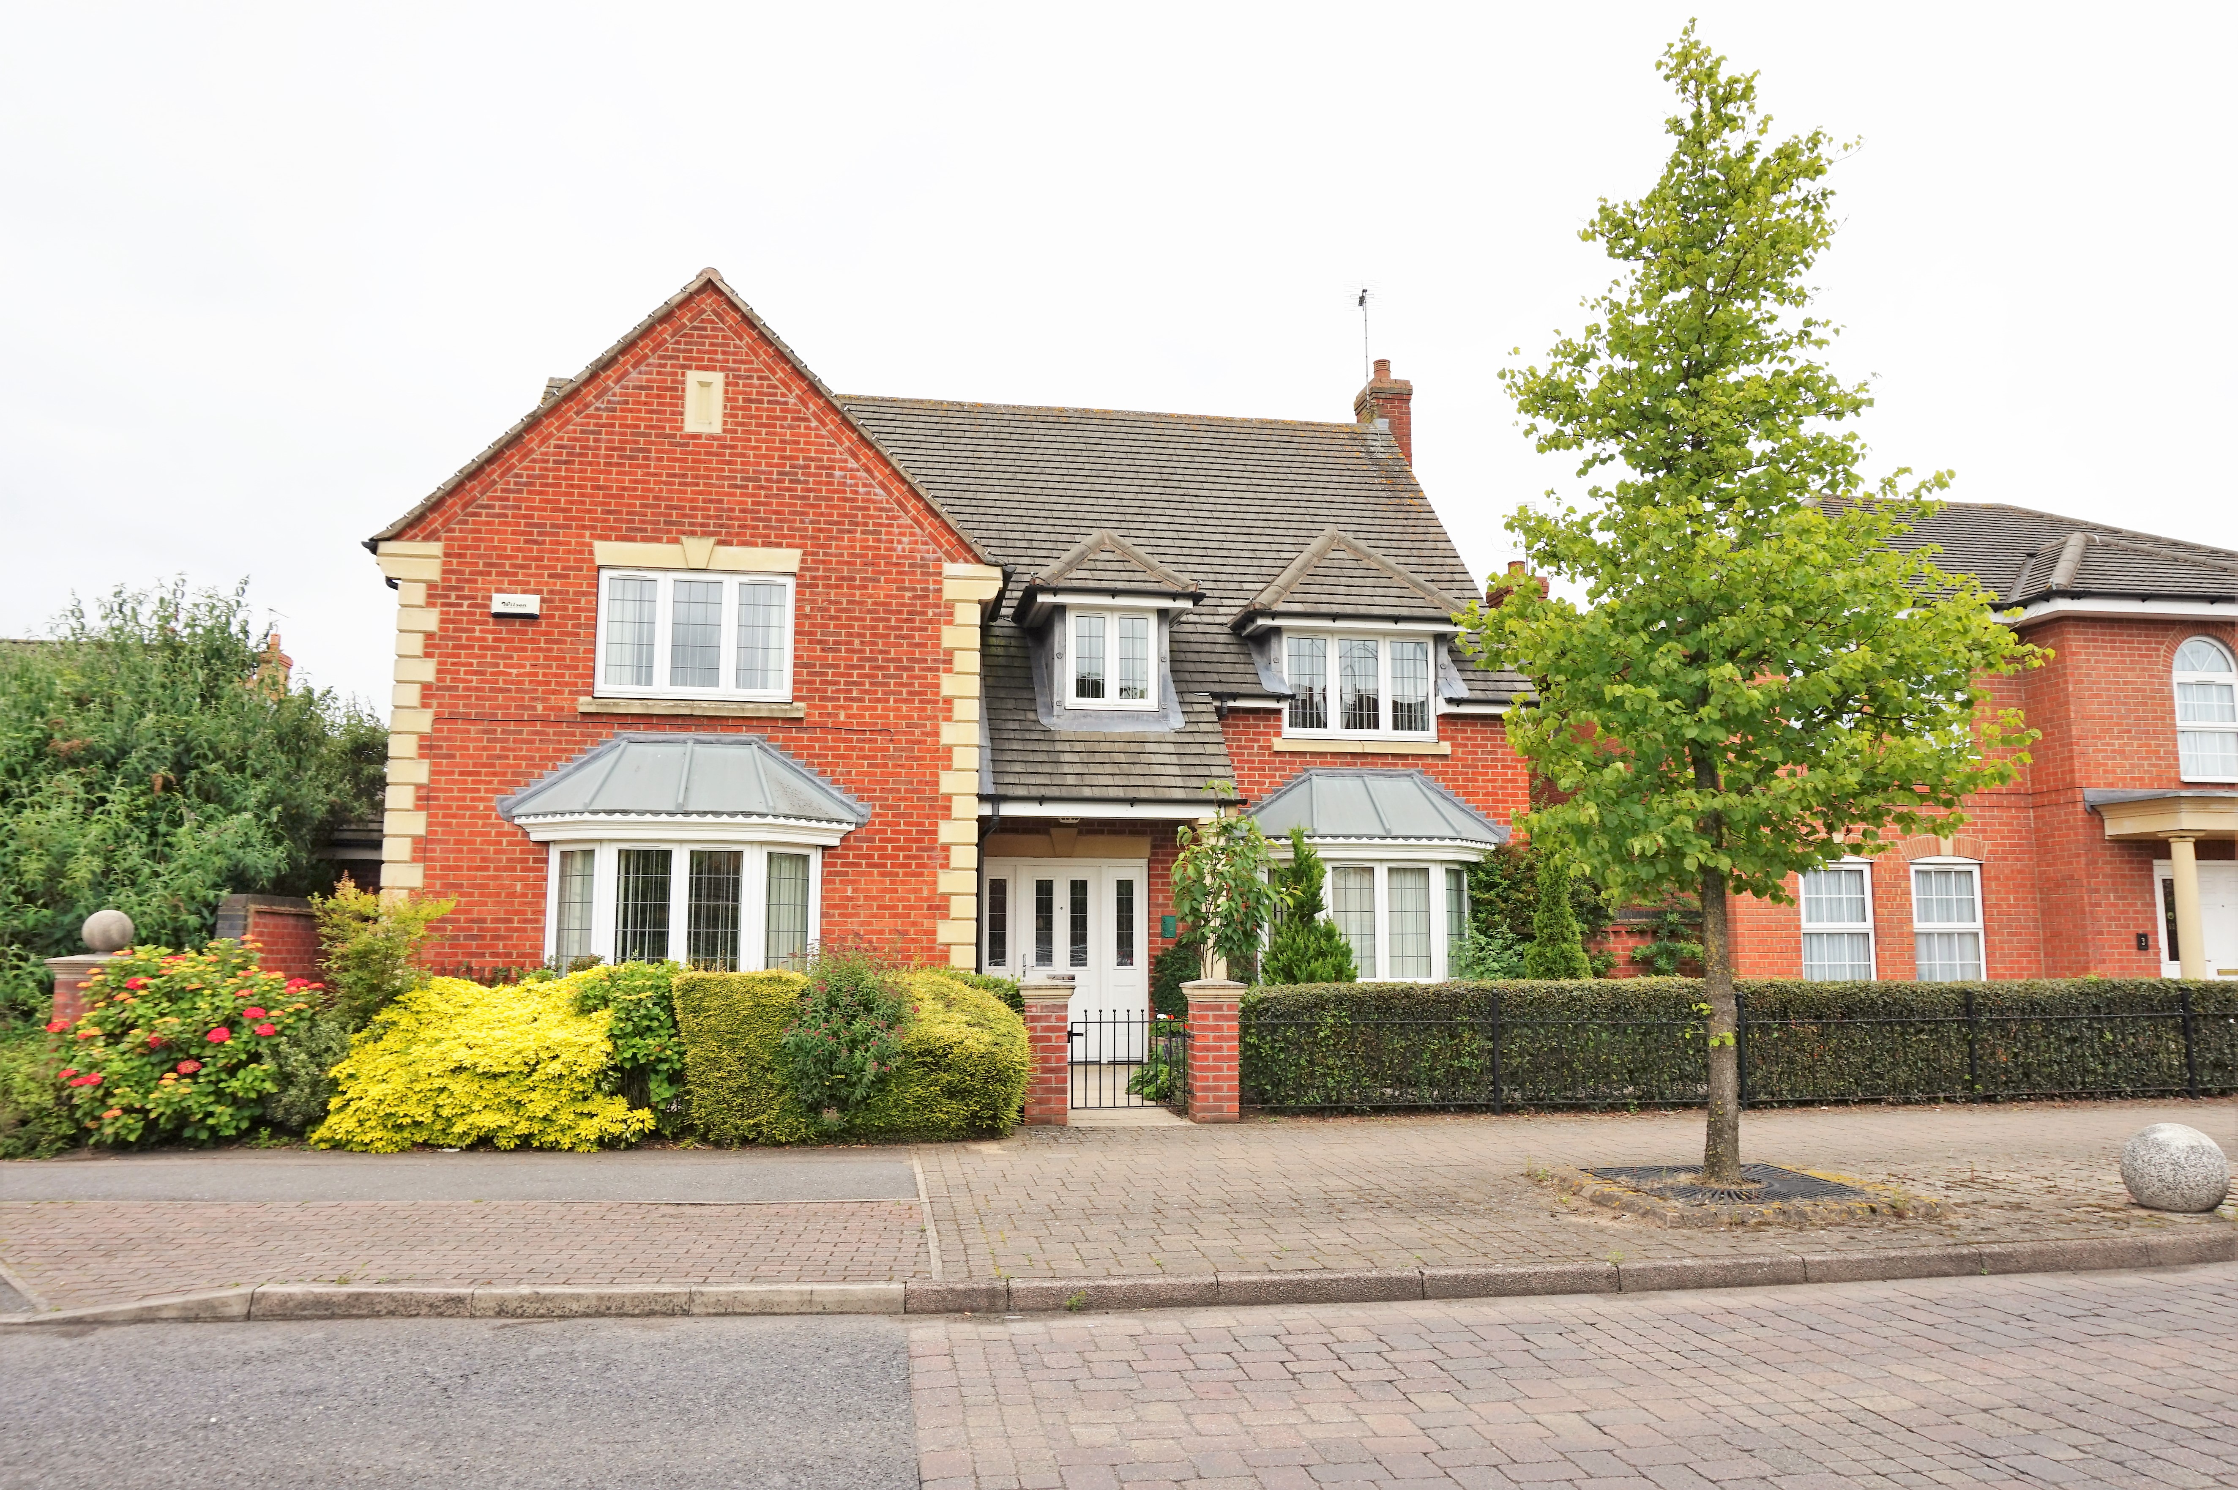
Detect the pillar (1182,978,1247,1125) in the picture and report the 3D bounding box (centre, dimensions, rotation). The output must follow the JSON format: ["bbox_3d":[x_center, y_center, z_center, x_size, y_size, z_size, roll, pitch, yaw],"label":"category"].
[{"bbox_3d":[0.724,2.344,11.471,0.420,1.066,0.420,1,-7,-9],"label":"pillar"}]

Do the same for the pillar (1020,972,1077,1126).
[{"bbox_3d":[-0.558,2.319,11.307,0.420,1.067,0.420,1,-7,-9],"label":"pillar"}]

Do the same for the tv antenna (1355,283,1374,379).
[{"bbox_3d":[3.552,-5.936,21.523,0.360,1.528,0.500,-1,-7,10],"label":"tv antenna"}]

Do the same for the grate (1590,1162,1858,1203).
[{"bbox_3d":[3.493,2.546,8.598,1.210,0.050,1.140,1,-7,-9],"label":"grate"}]

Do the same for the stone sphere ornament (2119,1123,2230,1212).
[{"bbox_3d":[5.601,2.245,7.914,0.470,0.465,0.470,1,-7,-9],"label":"stone sphere ornament"}]

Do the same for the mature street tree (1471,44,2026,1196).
[{"bbox_3d":[3.739,-1.051,9.237,3.300,7.278,3.300,1,-7,-9],"label":"mature street tree"}]

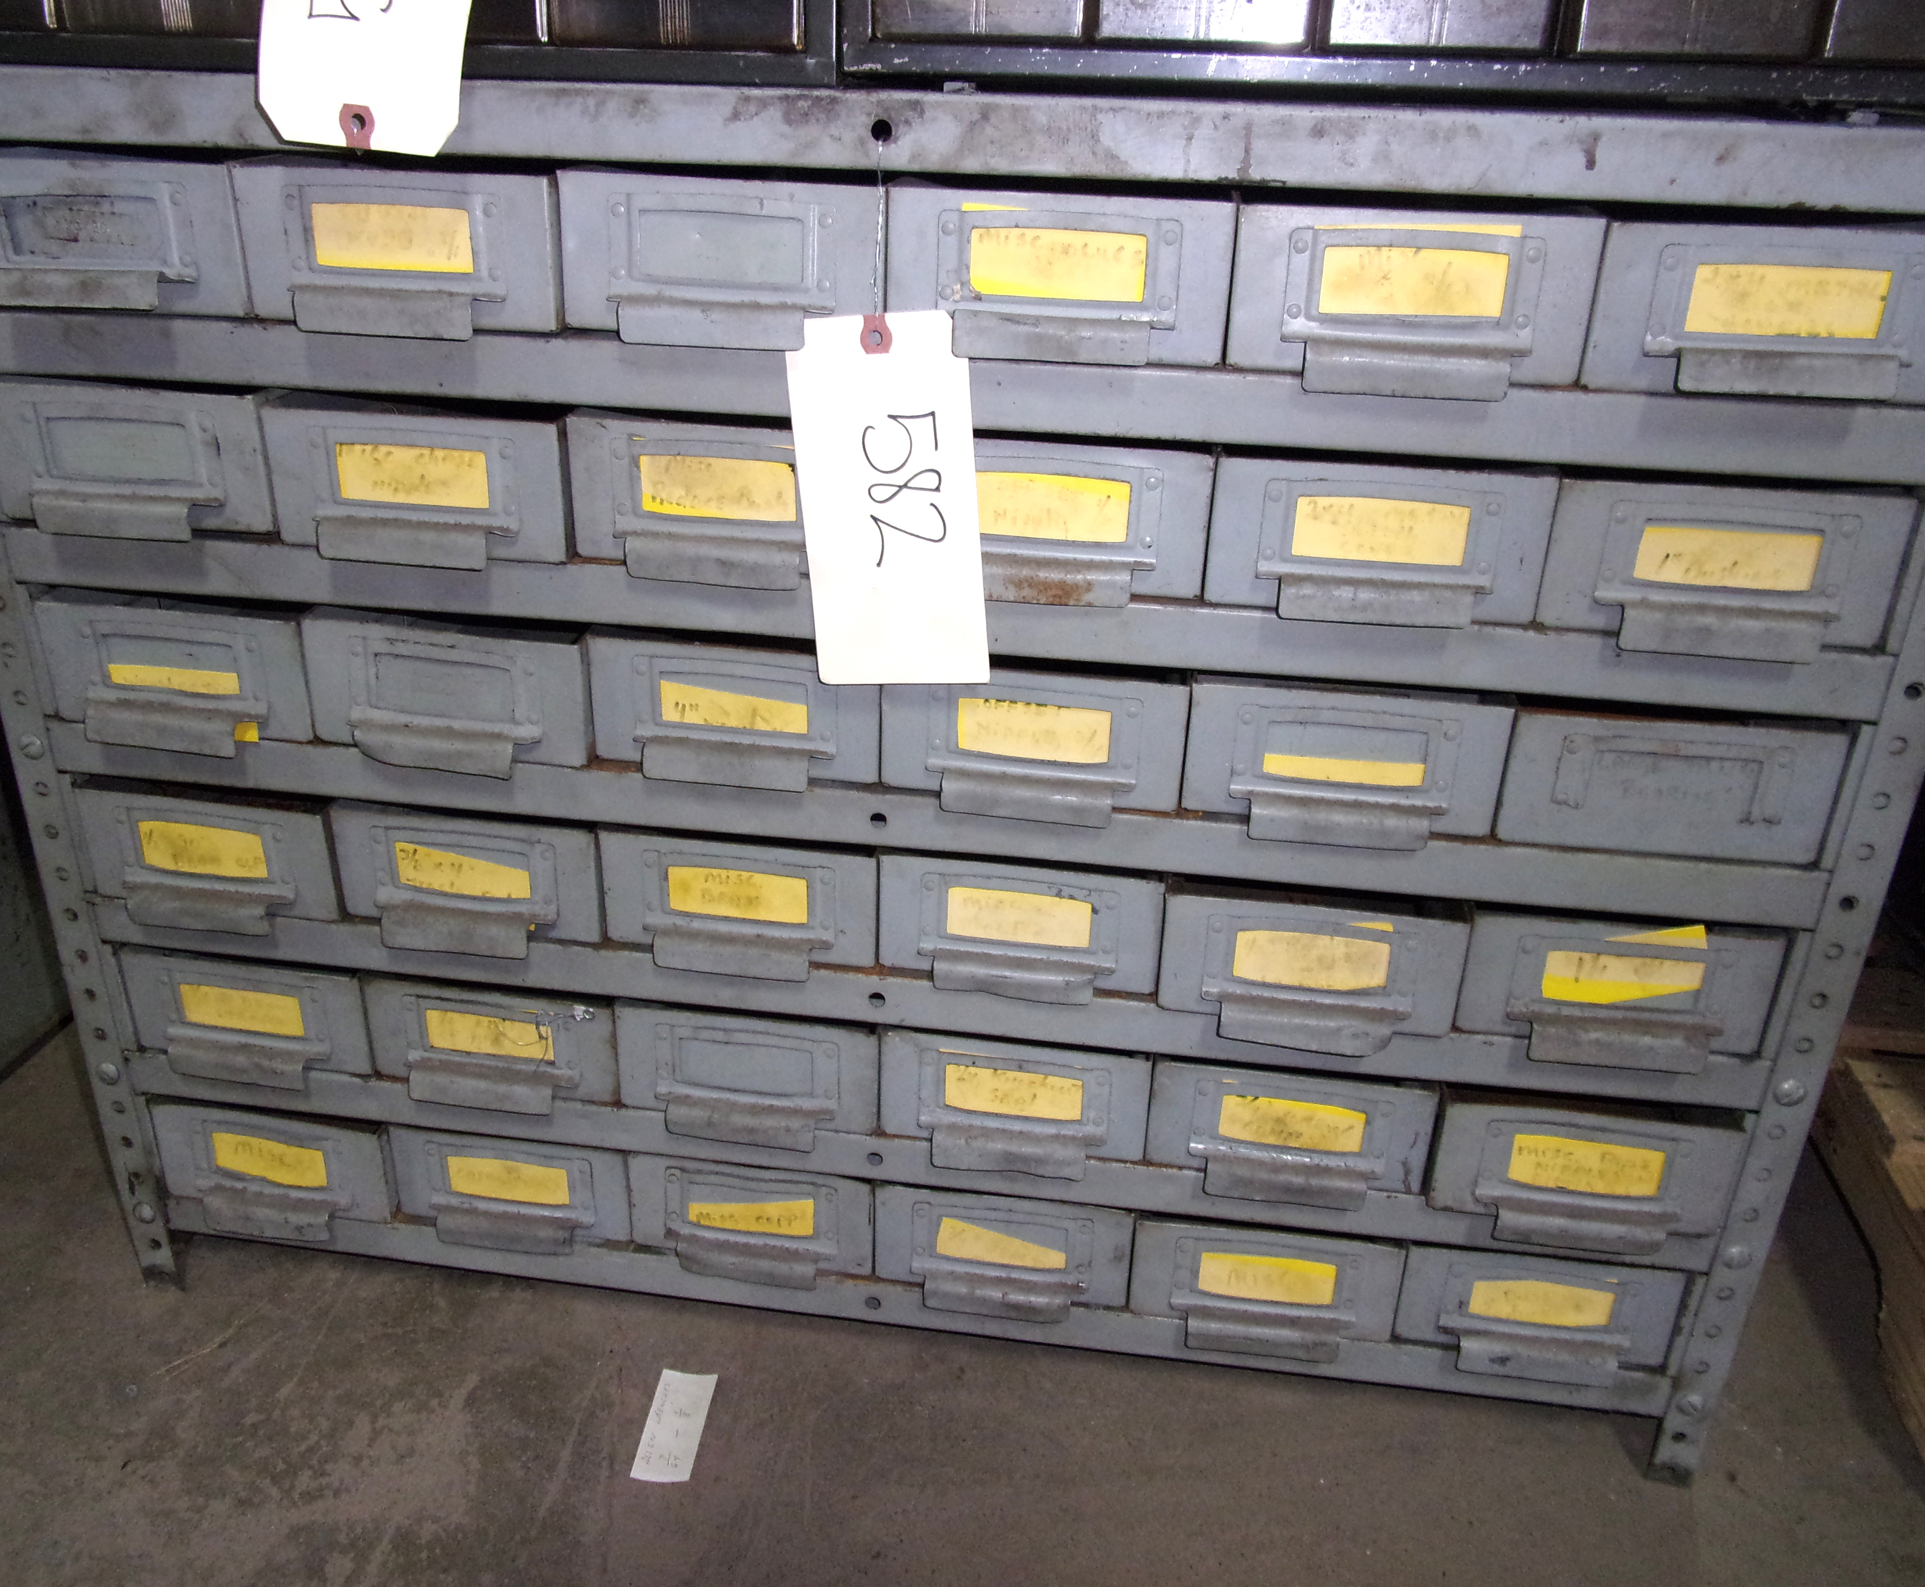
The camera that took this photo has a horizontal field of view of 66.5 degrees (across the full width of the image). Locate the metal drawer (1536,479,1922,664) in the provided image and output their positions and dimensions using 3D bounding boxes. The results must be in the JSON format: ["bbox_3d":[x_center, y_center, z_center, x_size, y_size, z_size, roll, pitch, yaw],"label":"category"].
[{"bbox_3d":[0.335,-0.145,0.728,0.141,0.063,0.290,5,24,6],"label":"metal drawer"}]

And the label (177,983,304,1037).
[{"bbox_3d":[-0.403,0.122,0.820,0.073,0.026,0.002,5,24,6],"label":"label"}]

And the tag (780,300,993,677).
[{"bbox_3d":[-0.032,-0.124,0.635,0.079,0.159,0.002,0,20,12],"label":"tag"}]

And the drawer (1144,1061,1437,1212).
[{"bbox_3d":[0.185,0.118,0.875,0.142,0.066,0.309,5,24,6],"label":"drawer"}]

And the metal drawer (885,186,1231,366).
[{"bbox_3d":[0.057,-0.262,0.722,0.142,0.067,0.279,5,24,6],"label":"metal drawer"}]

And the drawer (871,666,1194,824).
[{"bbox_3d":[0.054,-0.088,0.831,0.143,0.067,0.338,5,24,6],"label":"drawer"}]

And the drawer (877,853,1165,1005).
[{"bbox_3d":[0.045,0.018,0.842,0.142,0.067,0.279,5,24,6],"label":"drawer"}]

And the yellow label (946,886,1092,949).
[{"bbox_3d":[0.028,0.062,0.732,0.073,0.026,0.002,5,24,6],"label":"yellow label"}]

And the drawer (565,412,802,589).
[{"bbox_3d":[-0.091,-0.183,0.782,0.142,0.067,0.279,5,24,6],"label":"drawer"}]

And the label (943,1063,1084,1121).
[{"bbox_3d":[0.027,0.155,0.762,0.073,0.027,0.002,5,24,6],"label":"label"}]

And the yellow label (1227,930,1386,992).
[{"bbox_3d":[0.168,0.080,0.703,0.073,0.026,0.002,5,24,6],"label":"yellow label"}]

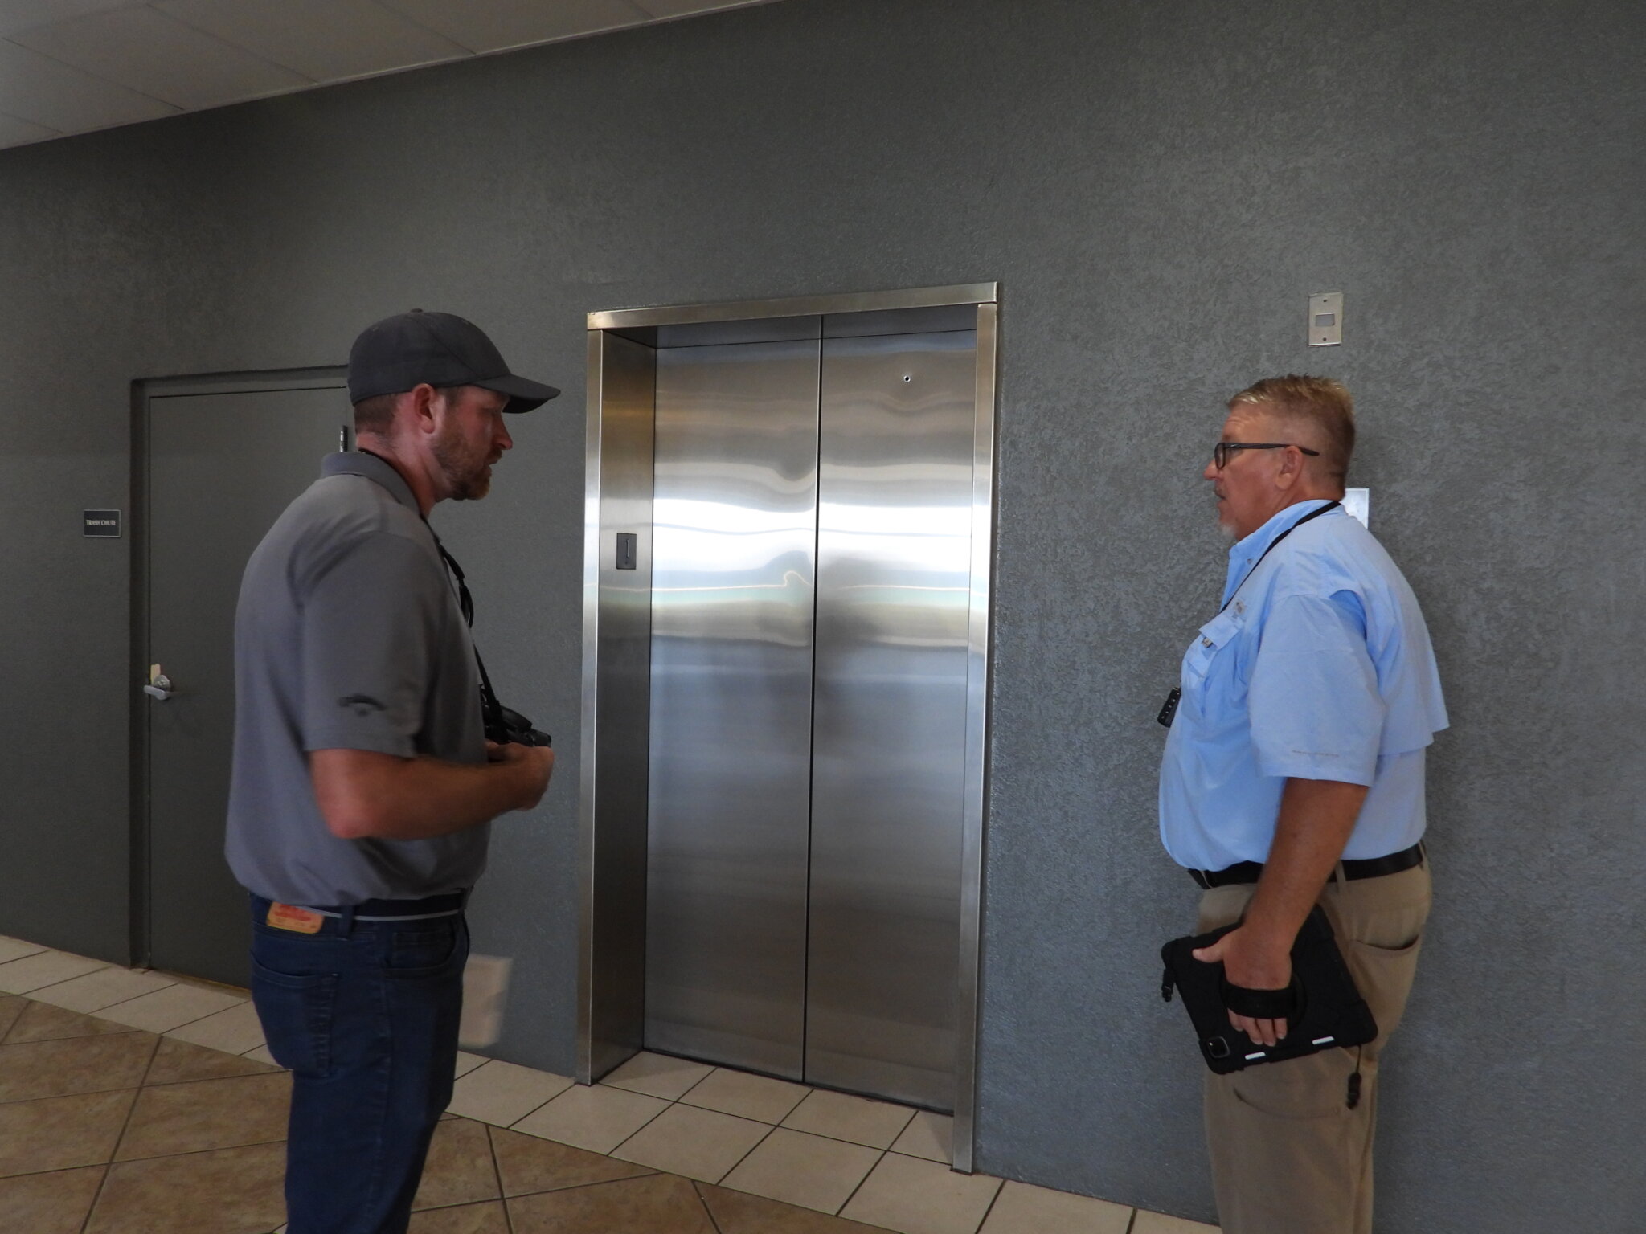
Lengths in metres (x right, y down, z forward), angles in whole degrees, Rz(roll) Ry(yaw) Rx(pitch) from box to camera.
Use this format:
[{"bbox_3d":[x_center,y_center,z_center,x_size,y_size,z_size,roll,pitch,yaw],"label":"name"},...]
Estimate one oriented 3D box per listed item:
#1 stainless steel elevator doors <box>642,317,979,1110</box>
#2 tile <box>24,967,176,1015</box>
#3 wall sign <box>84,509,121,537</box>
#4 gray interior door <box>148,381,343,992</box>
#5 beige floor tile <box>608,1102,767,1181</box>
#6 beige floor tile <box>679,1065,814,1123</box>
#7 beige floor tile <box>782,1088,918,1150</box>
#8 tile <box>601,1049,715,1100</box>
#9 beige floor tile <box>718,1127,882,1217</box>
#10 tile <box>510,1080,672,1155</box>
[{"bbox_3d":[-0.026,0.271,3.284,1.079,2.177,0.045,2,3,23],"label":"stainless steel elevator doors"},{"bbox_3d":[-2.451,1.271,3.876,0.325,0.010,0.315,2,3,23],"label":"tile"},{"bbox_3d":[-2.569,-0.332,4.067,0.199,0.099,0.010,2,3,23],"label":"wall sign"},{"bbox_3d":[-1.957,0.258,3.887,0.916,2.022,0.045,2,3,23],"label":"gray interior door"},{"bbox_3d":[-0.331,1.363,2.958,0.310,0.010,0.315,2,3,23],"label":"beige floor tile"},{"bbox_3d":[-0.218,1.363,3.246,0.311,0.010,0.244,2,3,23],"label":"beige floor tile"},{"bbox_3d":[0.071,1.376,3.120,0.311,0.010,0.244,2,3,23],"label":"beige floor tile"},{"bbox_3d":[-0.484,1.352,3.361,0.262,0.010,0.244,2,3,23],"label":"tile"},{"bbox_3d":[-0.044,1.384,2.856,0.311,0.010,0.326,2,3,23],"label":"beige floor tile"},{"bbox_3d":[-0.620,1.351,3.084,0.310,0.010,0.315,2,3,23],"label":"tile"}]

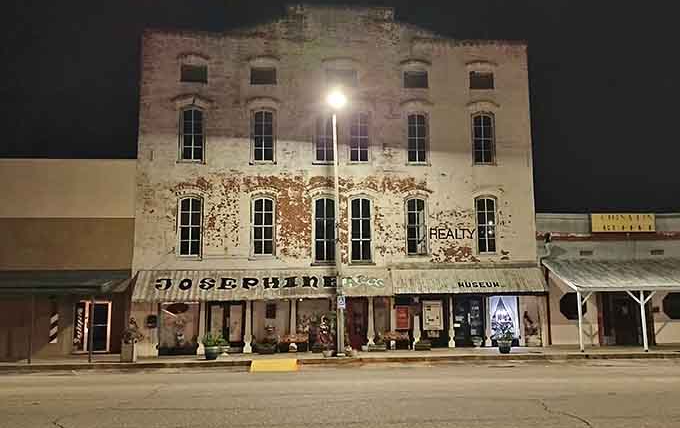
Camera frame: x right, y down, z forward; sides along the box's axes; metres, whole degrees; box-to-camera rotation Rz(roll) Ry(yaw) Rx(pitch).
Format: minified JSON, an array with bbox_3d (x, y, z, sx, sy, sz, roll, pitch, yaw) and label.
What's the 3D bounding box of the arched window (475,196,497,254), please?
[{"bbox_3d":[6.554,0.514,23.729,0.916,2.516,0.200,0,-7,-4],"label":"arched window"}]

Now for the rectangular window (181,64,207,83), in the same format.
[{"bbox_3d":[-6.344,-6.115,23.086,1.126,0.905,0.180,0,-7,-6],"label":"rectangular window"}]

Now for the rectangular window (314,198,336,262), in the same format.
[{"bbox_3d":[-0.601,0.696,22.367,0.992,2.799,0.180,0,-8,-5],"label":"rectangular window"}]

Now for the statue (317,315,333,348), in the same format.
[{"bbox_3d":[-0.647,4.902,22.126,0.668,1.310,0.500,0,-7,-4],"label":"statue"}]

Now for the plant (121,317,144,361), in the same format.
[{"bbox_3d":[-7.785,4.709,19.900,0.900,1.618,0.828,0,-8,-5],"label":"plant"}]

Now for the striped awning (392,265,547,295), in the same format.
[{"bbox_3d":[5.573,2.849,22.786,6.580,1.140,0.850,0,-7,-6],"label":"striped awning"}]

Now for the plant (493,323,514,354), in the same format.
[{"bbox_3d":[6.638,5.054,21.533,0.888,1.193,0.888,0,-7,-4],"label":"plant"}]

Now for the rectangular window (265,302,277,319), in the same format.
[{"bbox_3d":[-2.941,4.109,22.526,0.484,0.733,0.120,0,-7,-6],"label":"rectangular window"}]

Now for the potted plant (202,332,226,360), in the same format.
[{"bbox_3d":[-4.794,5.033,20.300,0.938,1.050,0.863,0,-8,-5],"label":"potted plant"}]

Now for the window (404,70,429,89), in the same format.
[{"bbox_3d":[3.457,-6.159,24.288,1.207,0.951,0.200,0,-7,-4],"label":"window"}]

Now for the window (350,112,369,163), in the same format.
[{"bbox_3d":[0.876,-3.382,23.526,0.874,2.206,0.180,0,-7,-6],"label":"window"}]

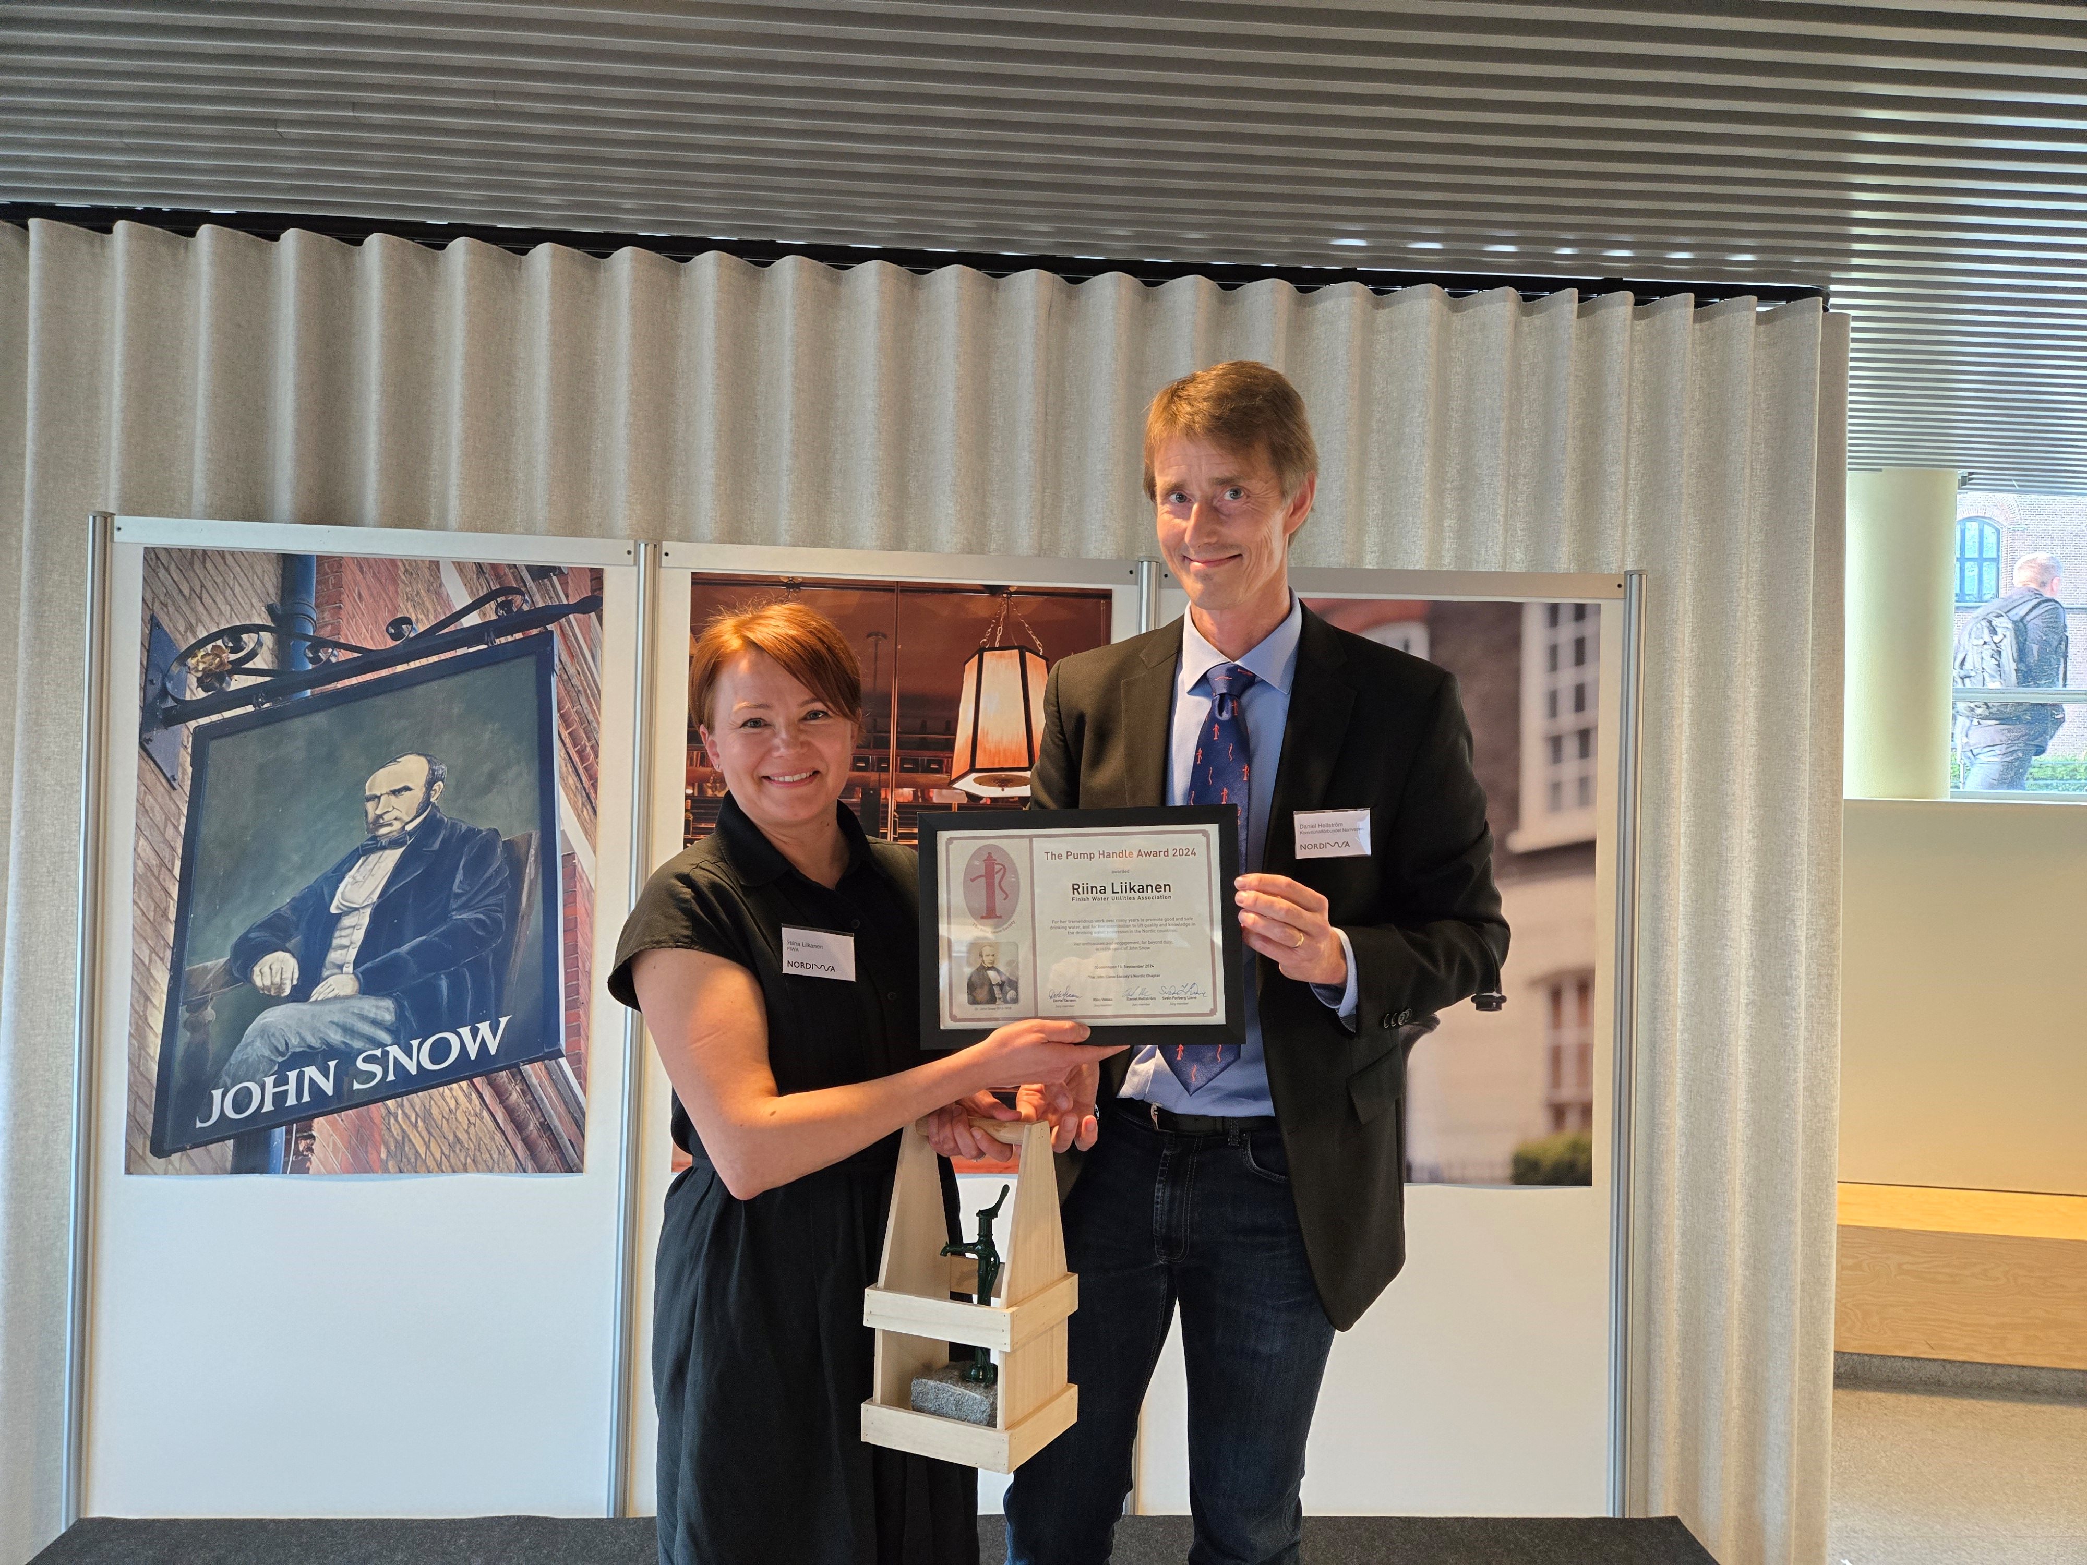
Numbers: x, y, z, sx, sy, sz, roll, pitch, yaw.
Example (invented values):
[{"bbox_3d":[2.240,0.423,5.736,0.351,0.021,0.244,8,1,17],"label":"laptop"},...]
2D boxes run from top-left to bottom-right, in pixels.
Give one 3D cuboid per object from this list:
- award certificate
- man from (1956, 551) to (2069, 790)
[{"bbox_3d":[0.038,0.148,1.423,0.329,0.242,0.020,-2,-6,3],"label":"award certificate"},{"bbox_3d":[3.767,-0.012,5.389,0.600,1.760,0.560,1,-1,-13],"label":"man"}]

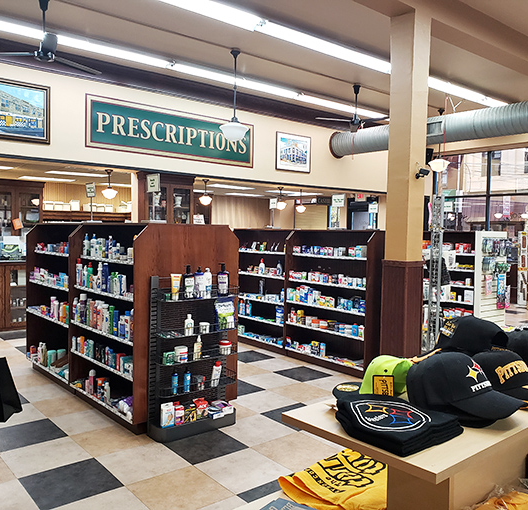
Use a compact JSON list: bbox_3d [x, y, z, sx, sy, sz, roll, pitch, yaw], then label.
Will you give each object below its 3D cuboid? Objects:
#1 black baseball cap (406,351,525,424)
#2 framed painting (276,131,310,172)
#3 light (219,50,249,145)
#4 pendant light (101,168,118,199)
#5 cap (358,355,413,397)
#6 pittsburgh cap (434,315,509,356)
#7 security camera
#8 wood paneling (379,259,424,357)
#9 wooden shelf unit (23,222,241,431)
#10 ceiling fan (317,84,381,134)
[{"bbox_3d":[0.474,0.294,1.212,0.265,0.130,0.180,3,3,34],"label":"black baseball cap"},{"bbox_3d":[0.597,-1.969,9.901,0.913,0.721,0.035,-1,3,-40],"label":"framed painting"},{"bbox_3d":[-0.376,-2.035,6.542,0.385,1.178,0.385,1,2,0],"label":"light"},{"bbox_3d":[-2.486,-1.139,8.250,0.265,0.485,0.265,-1,3,-40],"label":"pendant light"},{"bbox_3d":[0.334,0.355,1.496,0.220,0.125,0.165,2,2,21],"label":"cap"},{"bbox_3d":[0.636,0.256,1.643,0.175,0.125,0.250,-1,3,-40],"label":"pittsburgh cap"},{"bbox_3d":[1.593,-0.825,5.138,0.150,0.100,0.080,2,2,25],"label":"security camera"},{"bbox_3d":[1.453,0.666,5.394,0.310,1.220,0.310,-1,3,-40],"label":"wood paneling"},{"bbox_3d":[-1.377,0.484,4.836,0.924,1.518,2.447,-1,3,-41],"label":"wooden shelf unit"},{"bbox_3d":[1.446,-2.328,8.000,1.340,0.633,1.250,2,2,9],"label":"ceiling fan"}]

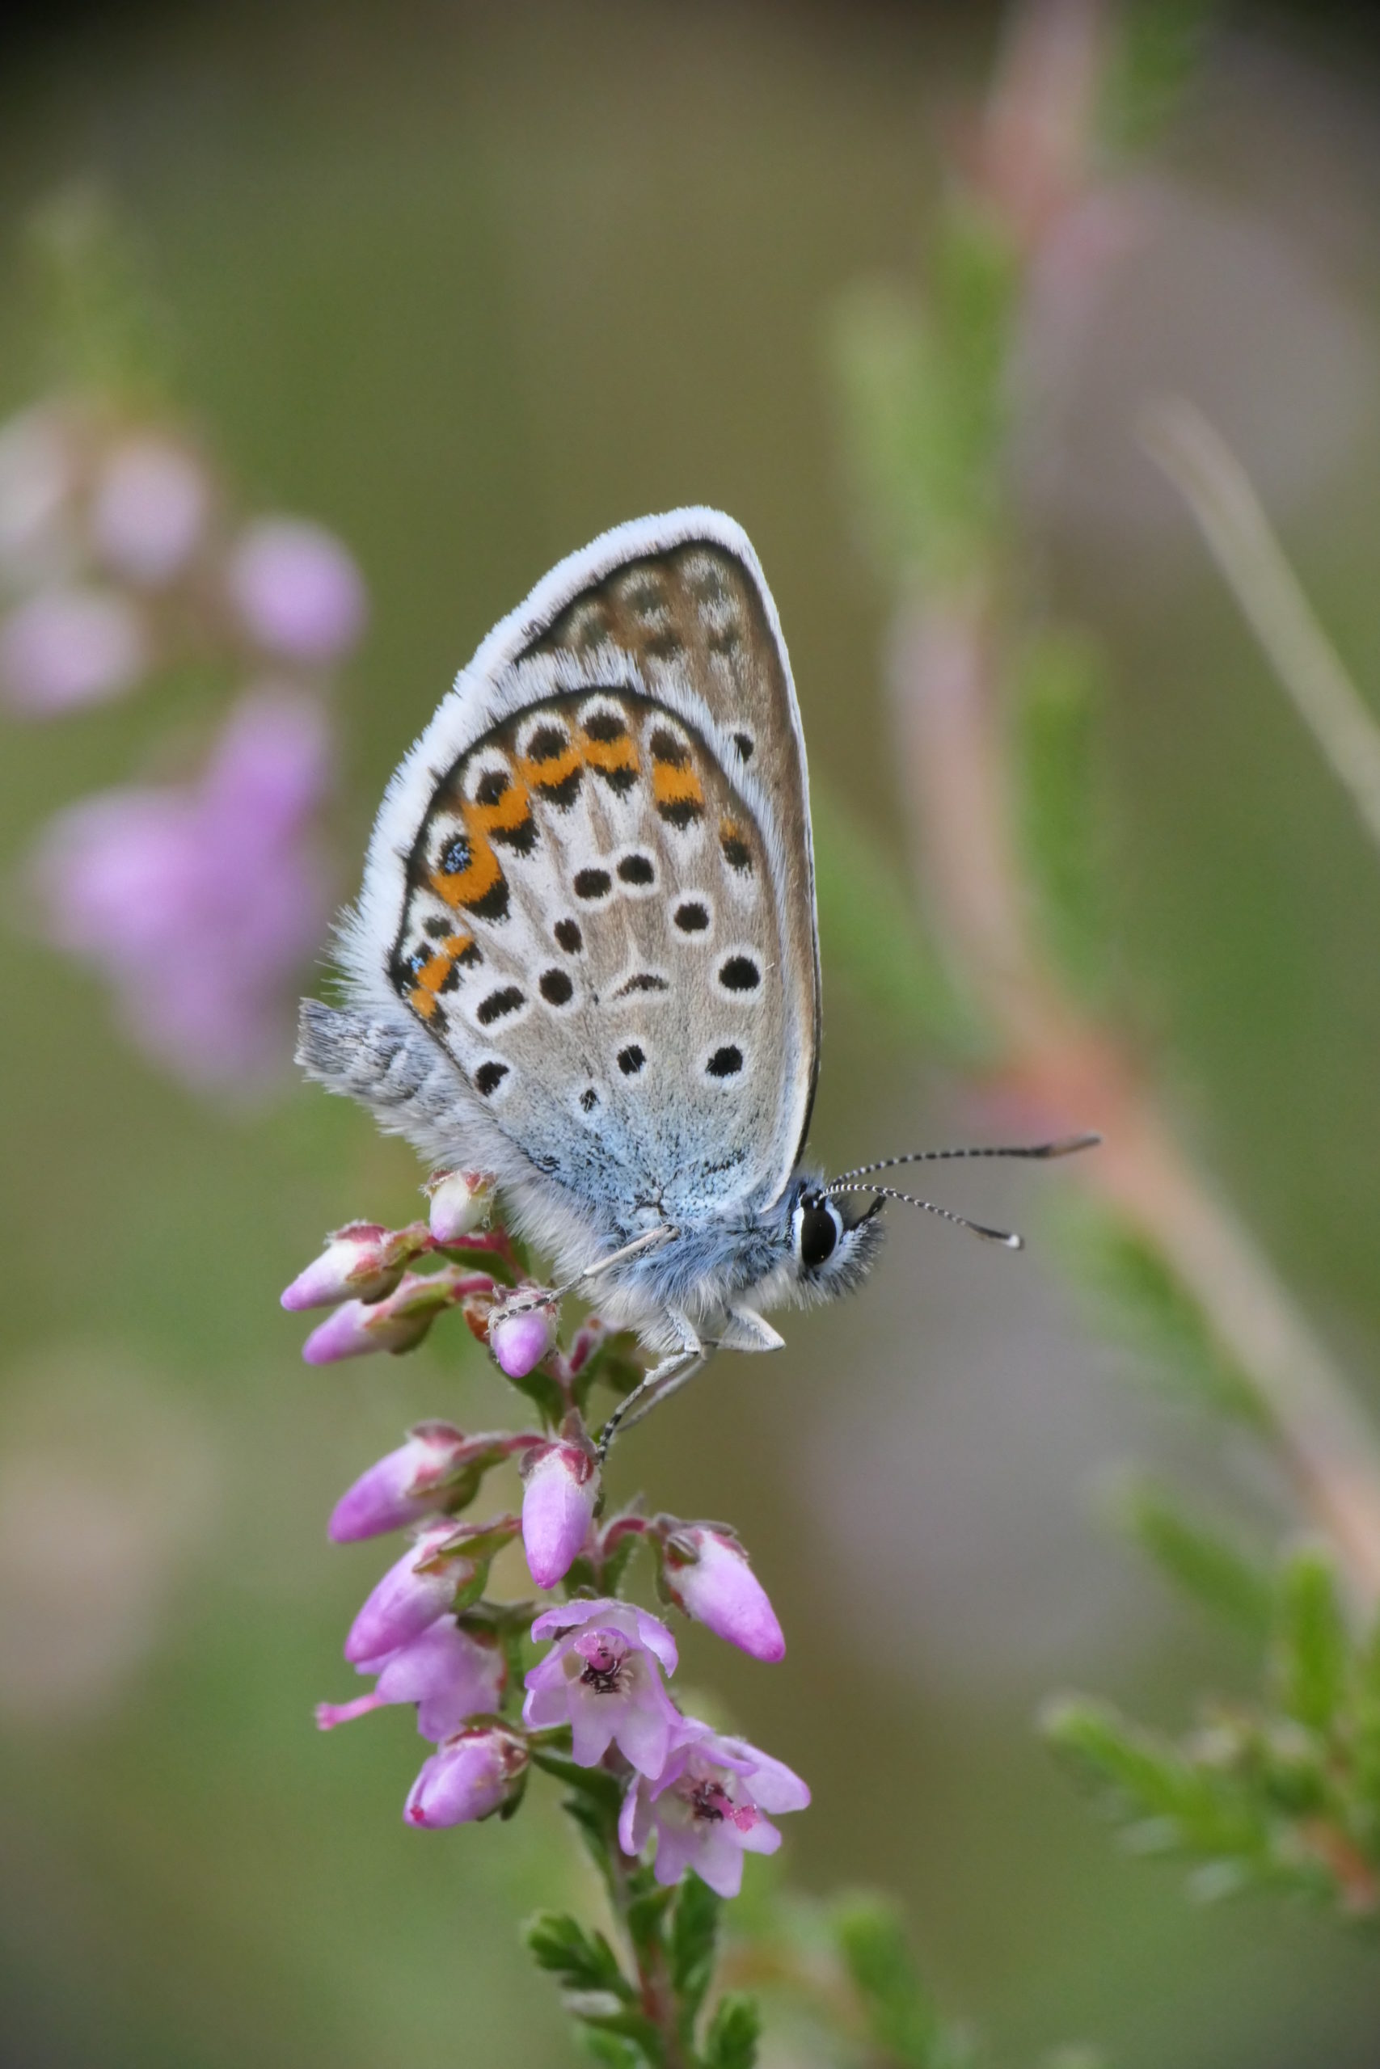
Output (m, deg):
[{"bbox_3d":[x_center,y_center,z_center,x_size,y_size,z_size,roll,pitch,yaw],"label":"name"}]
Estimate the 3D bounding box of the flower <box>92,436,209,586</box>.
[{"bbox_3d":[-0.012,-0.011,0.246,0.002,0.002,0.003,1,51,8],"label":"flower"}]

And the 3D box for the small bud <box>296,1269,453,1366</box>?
[{"bbox_3d":[-0.006,0.006,0.225,0.003,0.002,0.002,-26,15,-9],"label":"small bud"}]

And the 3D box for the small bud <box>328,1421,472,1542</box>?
[{"bbox_3d":[-0.006,0.009,0.225,0.003,0.002,0.002,-35,19,-12],"label":"small bud"}]

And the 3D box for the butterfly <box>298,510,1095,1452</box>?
[{"bbox_3d":[0.001,-0.001,0.225,0.016,0.019,0.005,18,5,10],"label":"butterfly"}]

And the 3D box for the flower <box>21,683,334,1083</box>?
[{"bbox_3d":[-0.011,-0.003,0.246,0.006,0.008,0.005,8,16,37],"label":"flower"}]

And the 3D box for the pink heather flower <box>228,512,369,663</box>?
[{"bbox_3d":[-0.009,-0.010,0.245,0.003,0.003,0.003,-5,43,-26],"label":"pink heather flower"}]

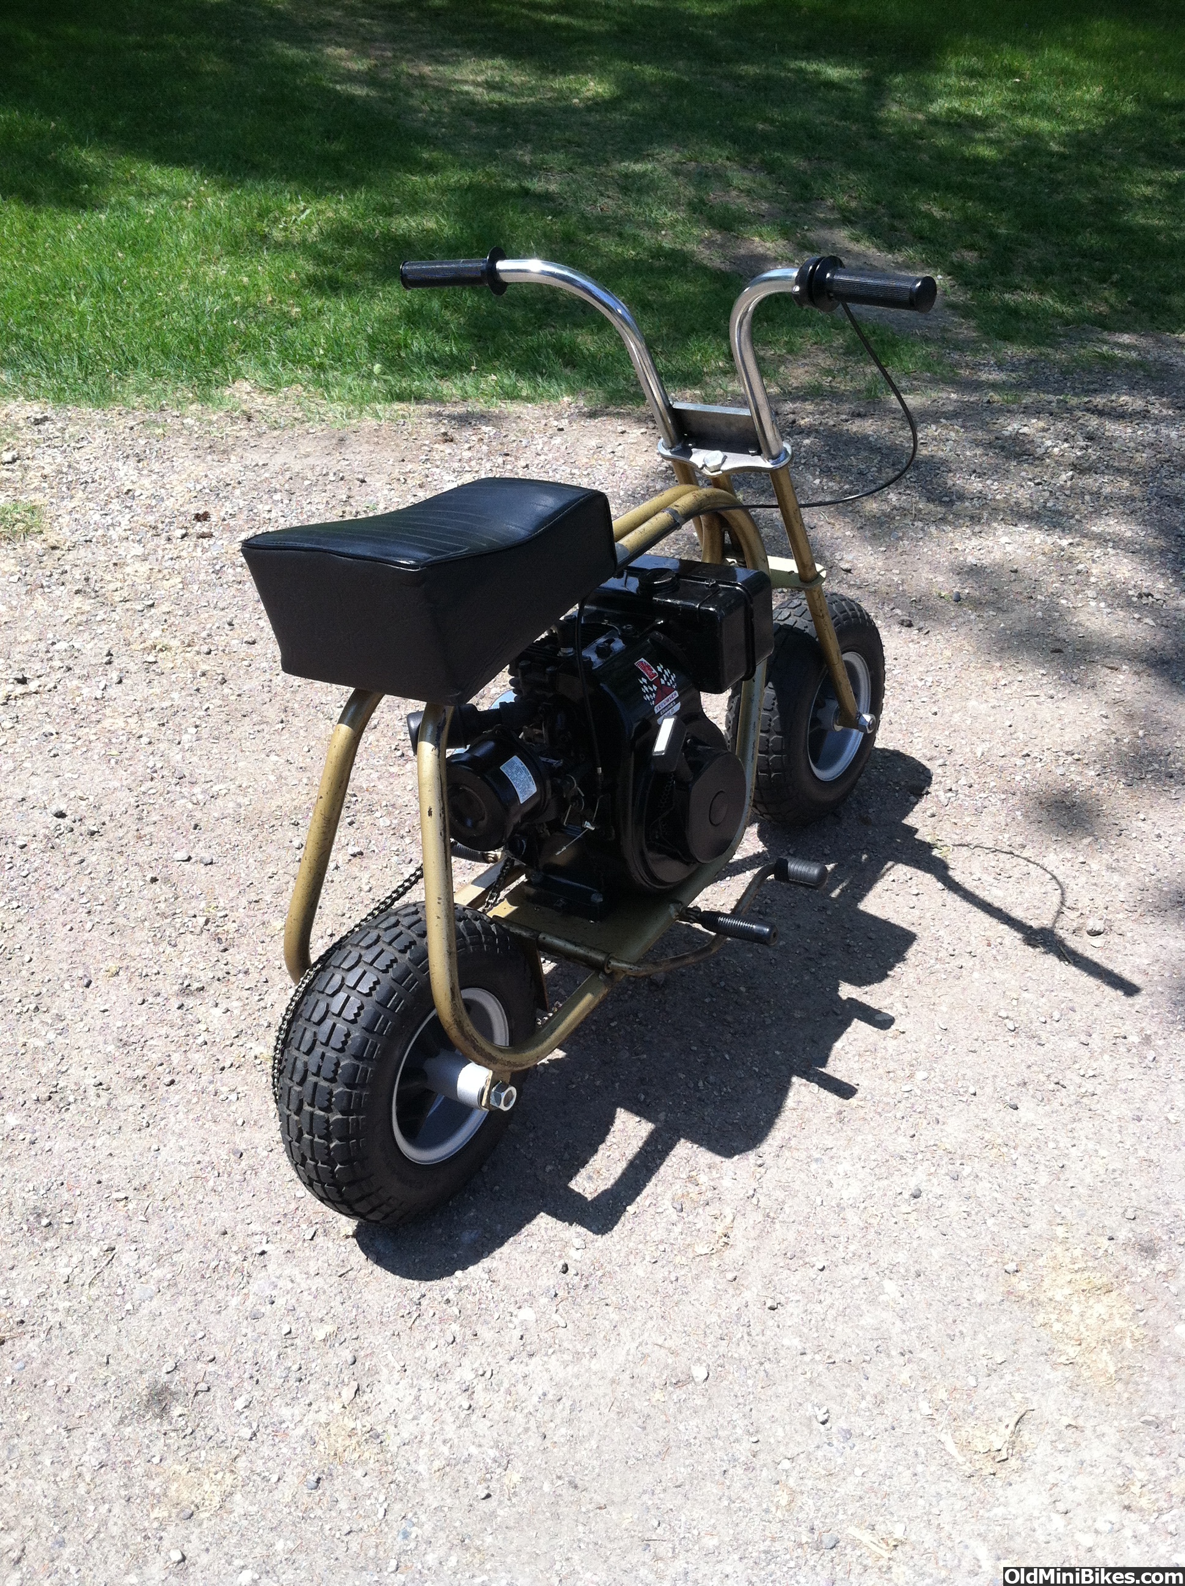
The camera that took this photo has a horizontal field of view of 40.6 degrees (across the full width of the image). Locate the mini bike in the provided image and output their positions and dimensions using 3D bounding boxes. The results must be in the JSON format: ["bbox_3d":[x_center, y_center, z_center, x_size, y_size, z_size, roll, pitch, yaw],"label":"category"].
[{"bbox_3d":[0.029,-0.139,1.721,0.632,0.800,1.127,15,36,31],"label":"mini bike"}]

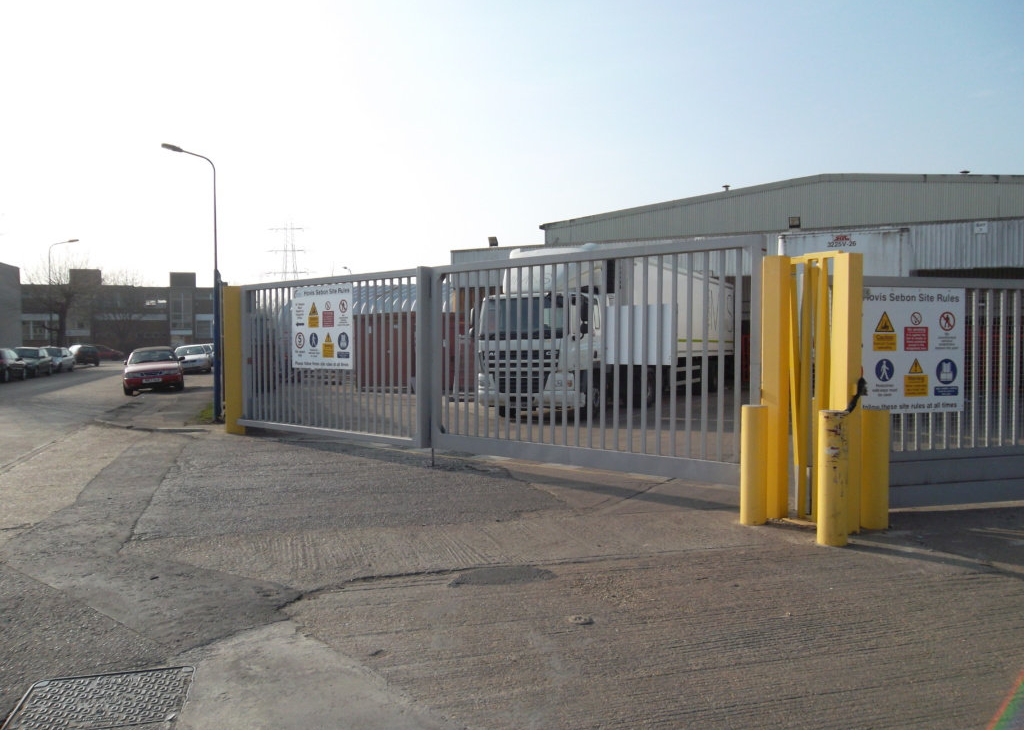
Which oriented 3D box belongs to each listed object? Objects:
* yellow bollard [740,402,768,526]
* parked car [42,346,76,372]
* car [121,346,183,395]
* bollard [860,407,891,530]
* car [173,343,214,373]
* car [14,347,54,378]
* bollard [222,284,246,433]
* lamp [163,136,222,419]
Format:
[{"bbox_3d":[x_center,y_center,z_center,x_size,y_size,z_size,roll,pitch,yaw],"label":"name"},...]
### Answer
[{"bbox_3d":[2.044,0.843,6.723,0.215,0.980,0.215,0,2,0],"label":"yellow bollard"},{"bbox_3d":[-25.652,-0.304,44.381,1.700,1.430,4.150,-1,2,-19],"label":"parked car"},{"bbox_3d":[-11.962,0.087,26.714,1.710,1.430,4.550,-5,3,-22],"label":"car"},{"bbox_3d":[2.980,0.844,6.556,0.215,0.980,0.215,0,2,0],"label":"bollard"},{"bbox_3d":[-17.130,-0.363,42.770,1.720,1.420,4.300,-3,2,-17],"label":"car"},{"bbox_3d":[-23.152,-0.134,38.131,1.680,1.410,4.100,-1,2,-19],"label":"car"},{"bbox_3d":[-4.716,-0.080,13.601,0.270,2.500,0.270,-1,2,-19],"label":"bollard"},{"bbox_3d":[-6.246,-1.588,15.555,1.050,5.420,0.240,-1,2,-18],"label":"lamp"}]

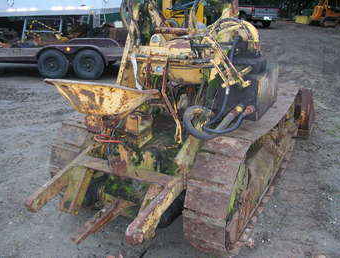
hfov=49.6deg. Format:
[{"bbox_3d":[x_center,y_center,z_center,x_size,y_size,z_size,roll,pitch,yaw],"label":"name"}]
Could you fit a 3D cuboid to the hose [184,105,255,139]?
[{"bbox_3d":[0.405,-0.073,3.055,0.580,0.230,0.320,-10,21,-26],"label":"hose"}]

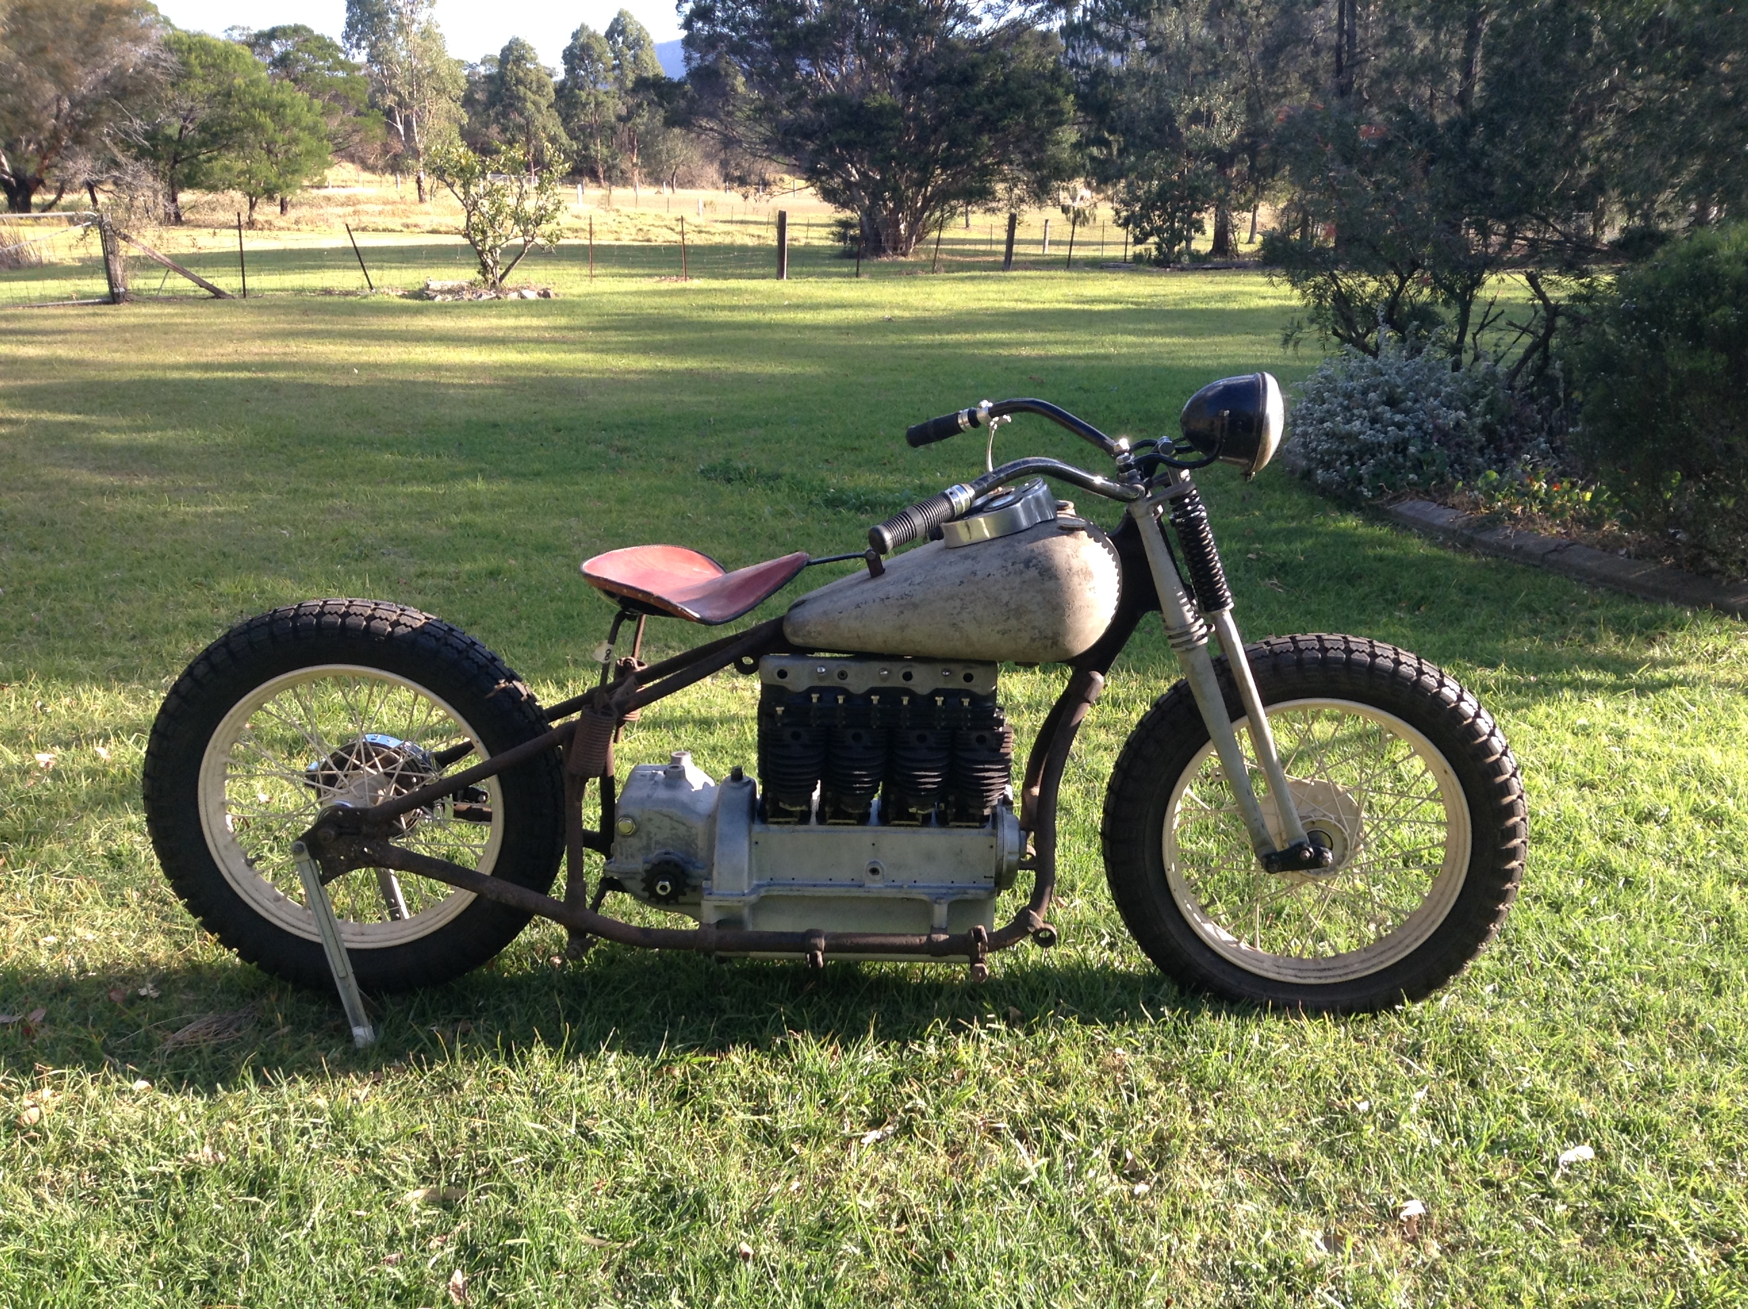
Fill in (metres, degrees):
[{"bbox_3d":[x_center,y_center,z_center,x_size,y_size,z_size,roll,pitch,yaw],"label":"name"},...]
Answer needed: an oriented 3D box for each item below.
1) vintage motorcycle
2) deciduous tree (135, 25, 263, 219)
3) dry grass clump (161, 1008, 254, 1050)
[{"bbox_3d":[-0.060,0.106,2.752,2.300,1.125,0.780,1,16,0],"label":"vintage motorcycle"},{"bbox_3d":[-21.862,-17.051,54.190,4.360,6.030,4.140,-6,17,-20],"label":"deciduous tree"},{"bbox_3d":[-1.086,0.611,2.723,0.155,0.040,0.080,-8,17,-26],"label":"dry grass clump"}]

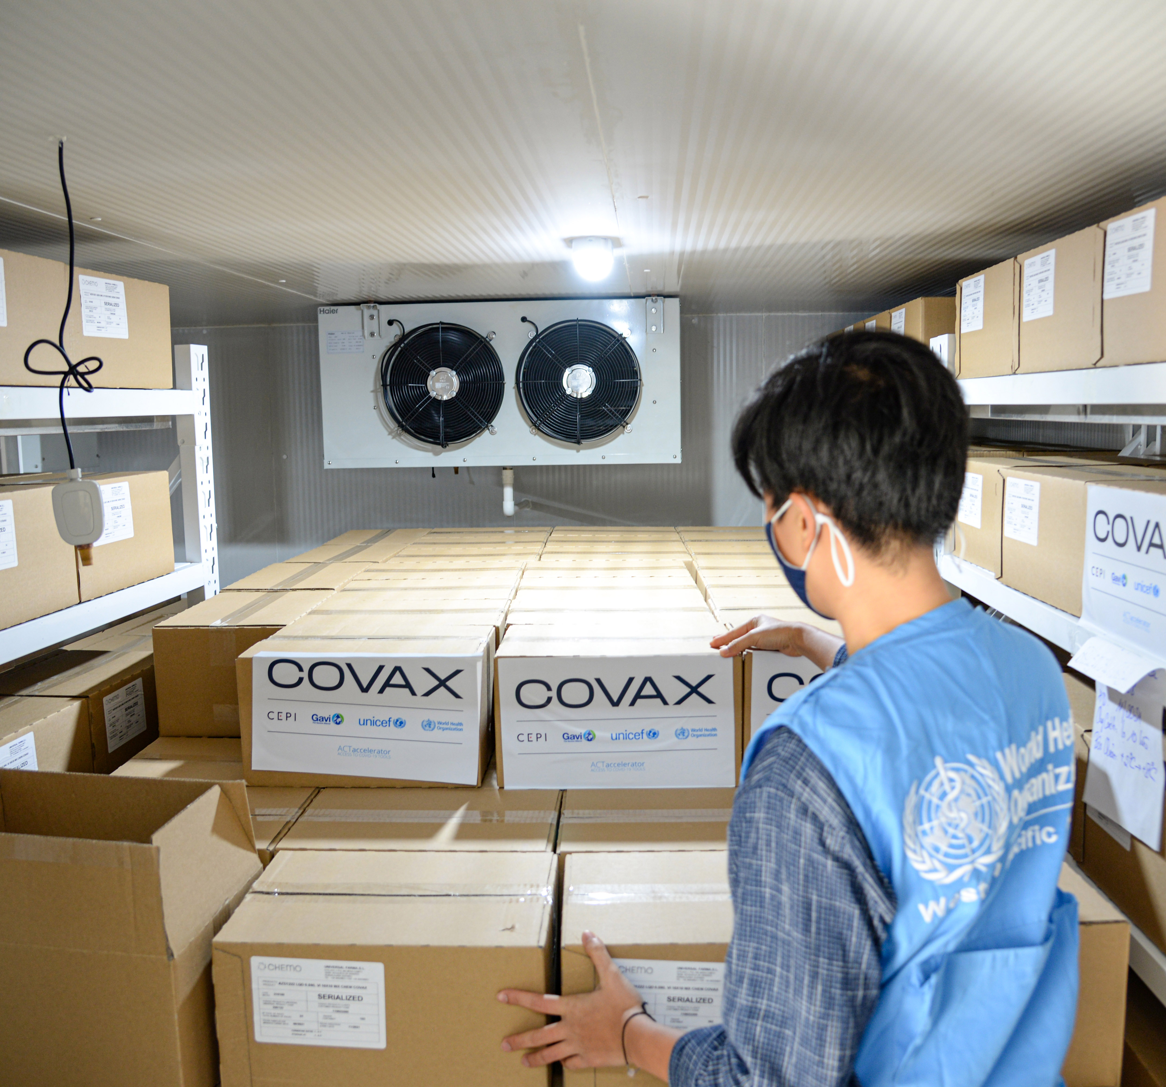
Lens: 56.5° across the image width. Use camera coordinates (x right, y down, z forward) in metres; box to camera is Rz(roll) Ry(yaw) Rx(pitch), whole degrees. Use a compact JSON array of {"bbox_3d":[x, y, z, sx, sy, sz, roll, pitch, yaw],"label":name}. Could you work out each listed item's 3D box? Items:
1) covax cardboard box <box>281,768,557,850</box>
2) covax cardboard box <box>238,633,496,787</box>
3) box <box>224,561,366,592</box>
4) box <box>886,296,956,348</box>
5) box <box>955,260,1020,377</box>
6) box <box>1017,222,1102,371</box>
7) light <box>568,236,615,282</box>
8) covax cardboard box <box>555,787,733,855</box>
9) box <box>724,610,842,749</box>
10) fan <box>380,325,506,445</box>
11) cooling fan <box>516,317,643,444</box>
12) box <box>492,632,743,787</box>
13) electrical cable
[{"bbox_3d":[-0.229,0.509,1.618,0.383,0.211,0.254,-1,7,2],"label":"covax cardboard box"},{"bbox_3d":[-0.340,0.263,1.809,0.370,0.207,0.247,0,7,1],"label":"covax cardboard box"},{"bbox_3d":[-0.657,0.183,2.609,0.254,0.211,0.383,0,7,4],"label":"box"},{"bbox_3d":[0.969,-0.523,2.857,0.247,0.207,0.370,0,7,4],"label":"box"},{"bbox_3d":[0.937,-0.444,2.186,0.254,0.211,0.383,0,7,3],"label":"box"},{"bbox_3d":[0.916,-0.398,1.817,0.254,0.211,0.383,0,7,4],"label":"box"},{"bbox_3d":[0.020,-0.591,2.266,0.108,0.088,0.108,0,7,4],"label":"light"},{"bbox_3d":[0.158,0.495,1.563,0.370,0.207,0.247,0,7,1],"label":"covax cardboard box"},{"bbox_3d":[0.434,0.255,1.784,0.370,0.207,0.247,0,7,1],"label":"box"},{"bbox_3d":[-0.443,-0.511,3.479,0.401,0.391,0.100,0,7,4],"label":"fan"},{"bbox_3d":[-0.010,-0.520,3.464,0.390,0.390,0.100,0,7,3],"label":"cooling fan"},{"bbox_3d":[0.057,0.259,1.781,0.370,0.207,0.247,0,7,1],"label":"box"},{"bbox_3d":[-0.696,-0.312,1.440,0.108,0.427,0.050,0,7,4],"label":"electrical cable"}]

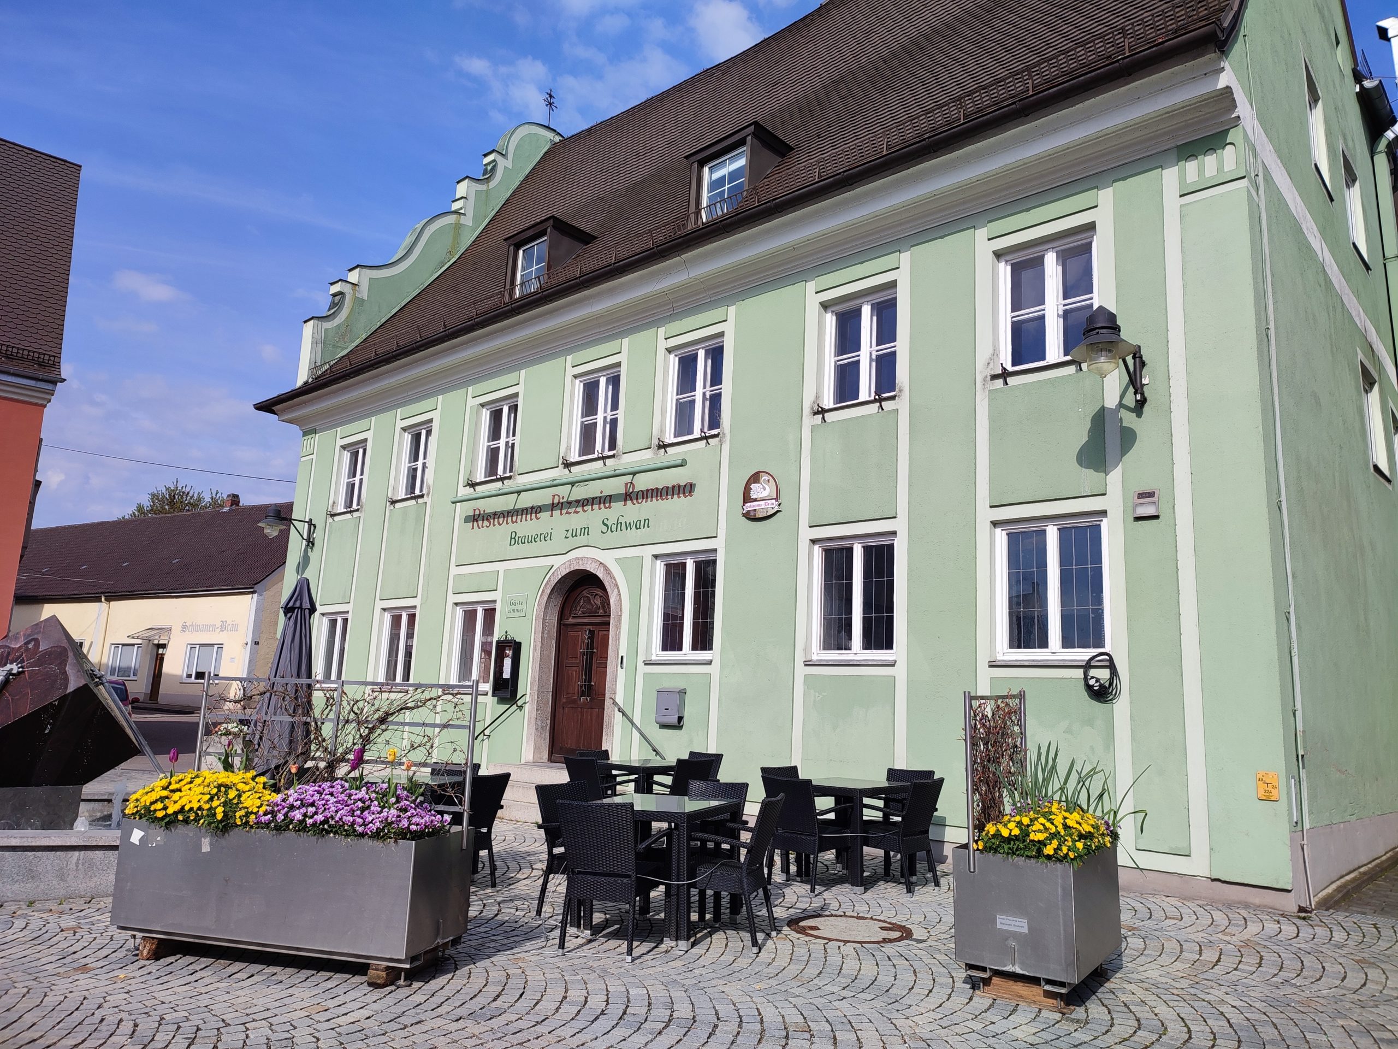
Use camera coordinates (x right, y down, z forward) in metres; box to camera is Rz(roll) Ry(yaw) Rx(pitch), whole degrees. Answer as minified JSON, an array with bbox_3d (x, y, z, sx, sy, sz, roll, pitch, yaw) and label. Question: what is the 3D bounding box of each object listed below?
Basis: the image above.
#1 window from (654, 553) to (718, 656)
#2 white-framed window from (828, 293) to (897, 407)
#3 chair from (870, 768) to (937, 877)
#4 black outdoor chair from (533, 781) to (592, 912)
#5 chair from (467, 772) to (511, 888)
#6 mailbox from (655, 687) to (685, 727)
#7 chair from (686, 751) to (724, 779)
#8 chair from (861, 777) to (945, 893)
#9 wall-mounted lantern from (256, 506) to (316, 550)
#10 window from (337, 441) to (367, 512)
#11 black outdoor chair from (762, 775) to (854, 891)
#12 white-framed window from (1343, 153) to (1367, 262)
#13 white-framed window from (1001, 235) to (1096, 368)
[{"bbox_3d":[-0.126,0.959,11.708,1.040,1.225,0.100,-7,-15,42],"label":"window"},{"bbox_3d":[1.720,-1.780,10.497,0.922,1.102,0.150,-7,-15,42],"label":"white-framed window"},{"bbox_3d":[1.625,2.467,8.371,0.570,0.840,0.570,-9,-14,44],"label":"chair"},{"bbox_3d":[-0.732,2.120,6.566,0.570,0.840,0.570,-7,-13,40],"label":"black outdoor chair"},{"bbox_3d":[-1.741,2.177,7.123,0.560,0.845,0.560,-5,-13,34],"label":"chair"},{"bbox_3d":[-0.297,2.042,11.283,0.381,0.415,0.130,-7,-15,42],"label":"mailbox"},{"bbox_3d":[-0.099,2.785,10.395,0.570,0.840,0.570,-8,-13,42],"label":"chair"},{"bbox_3d":[1.530,2.350,7.693,0.570,0.840,0.570,-8,-13,42],"label":"chair"},{"bbox_3d":[-7.293,0.030,17.878,0.500,0.680,1.040,-7,-15,42],"label":"wall-mounted lantern"},{"bbox_3d":[-6.005,-0.818,17.808,0.940,1.140,0.100,-7,-15,42],"label":"window"},{"bbox_3d":[0.834,2.325,7.654,0.570,0.830,0.560,9,-13,-41],"label":"black outdoor chair"},{"bbox_3d":[7.967,-3.845,12.402,0.160,1.160,1.080,-7,-15,41],"label":"white-framed window"},{"bbox_3d":[3.231,-2.013,9.277,0.960,1.140,0.100,-7,-15,42],"label":"white-framed window"}]

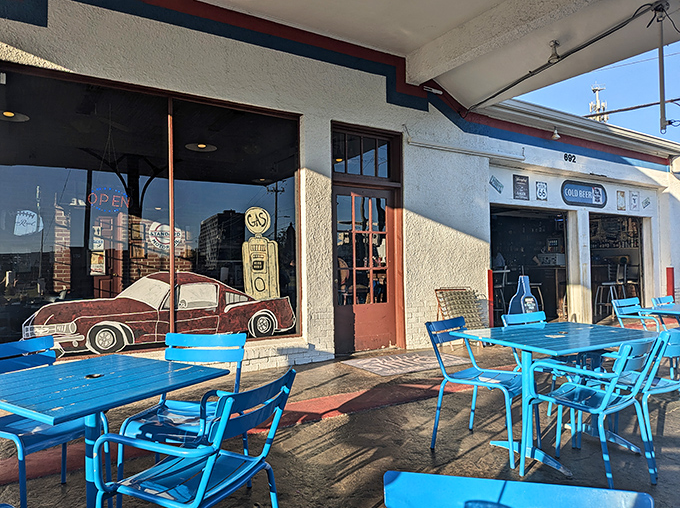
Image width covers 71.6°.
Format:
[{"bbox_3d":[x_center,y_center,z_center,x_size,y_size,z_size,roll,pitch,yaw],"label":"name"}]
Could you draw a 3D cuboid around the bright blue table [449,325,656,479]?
[{"bbox_3d":[1.480,0.896,3.091,1.180,0.745,0.810,0,-2,-28],"label":"bright blue table"}]

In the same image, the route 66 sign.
[{"bbox_3d":[3.514,-1.084,8.183,0.300,0.310,0.020,0,-2,-31],"label":"route 66 sign"}]

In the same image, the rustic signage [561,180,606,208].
[{"bbox_3d":[4.585,-1.105,8.811,1.430,0.445,0.050,0,-2,-31],"label":"rustic signage"}]

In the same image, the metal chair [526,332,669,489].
[{"bbox_3d":[1.366,0.835,2.582,0.550,0.840,0.600,1,-2,-38],"label":"metal chair"}]

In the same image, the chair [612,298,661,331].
[{"bbox_3d":[3.038,0.847,4.491,0.550,0.840,0.595,0,-2,-30],"label":"chair"}]

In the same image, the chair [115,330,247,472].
[{"bbox_3d":[-0.758,0.857,2.380,0.520,0.840,0.595,-1,-2,2],"label":"chair"}]

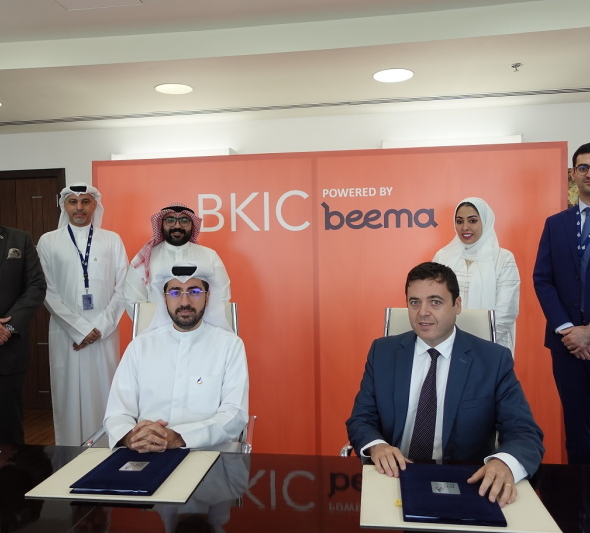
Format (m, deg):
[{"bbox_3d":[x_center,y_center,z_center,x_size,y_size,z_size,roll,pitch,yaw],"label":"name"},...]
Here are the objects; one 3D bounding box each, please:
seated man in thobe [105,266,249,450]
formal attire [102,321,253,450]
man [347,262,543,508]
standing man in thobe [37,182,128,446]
[{"bbox_3d":[-0.384,0.660,1.819,0.530,1.330,0.680,-1,2,0],"label":"seated man in thobe"},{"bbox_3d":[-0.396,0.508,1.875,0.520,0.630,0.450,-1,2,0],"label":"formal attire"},{"bbox_3d":[0.431,0.658,1.590,0.570,1.320,0.680,-1,2,14],"label":"man"},{"bbox_3d":[-1.183,0.418,2.983,0.480,1.775,0.340,-2,2,-20],"label":"standing man in thobe"}]

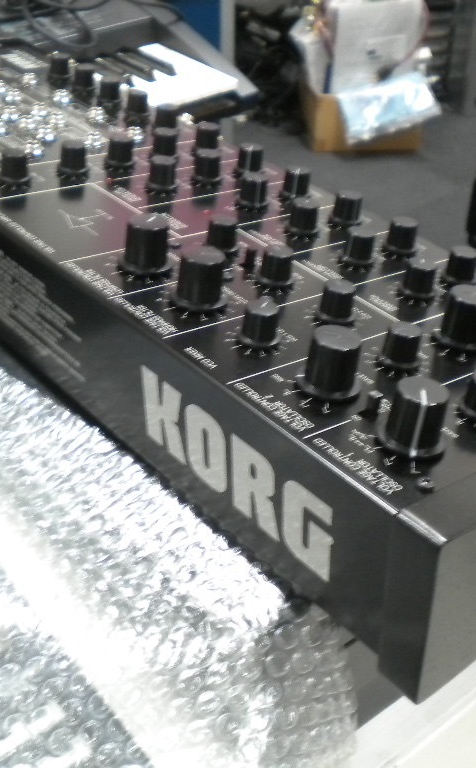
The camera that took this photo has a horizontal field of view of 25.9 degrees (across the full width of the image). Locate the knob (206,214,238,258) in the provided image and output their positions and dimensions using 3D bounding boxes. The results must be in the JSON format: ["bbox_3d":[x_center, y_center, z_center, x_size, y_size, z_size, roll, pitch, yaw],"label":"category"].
[{"bbox_3d":[-0.007,-0.071,0.492,0.017,0.015,0.017,1,31,-12],"label":"knob"}]

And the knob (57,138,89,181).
[{"bbox_3d":[-0.089,-0.123,0.560,0.017,0.015,0.017,1,31,-12],"label":"knob"}]

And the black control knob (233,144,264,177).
[{"bbox_3d":[0.007,-0.120,0.552,0.017,0.013,0.017,9,31,5],"label":"black control knob"}]

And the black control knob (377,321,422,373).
[{"bbox_3d":[0.067,-0.016,0.416,0.017,0.015,0.017,6,30,-4],"label":"black control knob"}]

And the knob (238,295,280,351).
[{"bbox_3d":[0.009,-0.023,0.387,0.017,0.013,0.017,5,31,-3],"label":"knob"}]

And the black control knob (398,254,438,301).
[{"bbox_3d":[0.084,-0.049,0.476,0.017,0.015,0.017,1,31,-12],"label":"black control knob"}]

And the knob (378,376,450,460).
[{"bbox_3d":[0.058,0.010,0.336,0.023,0.019,0.023,8,31,2],"label":"knob"}]

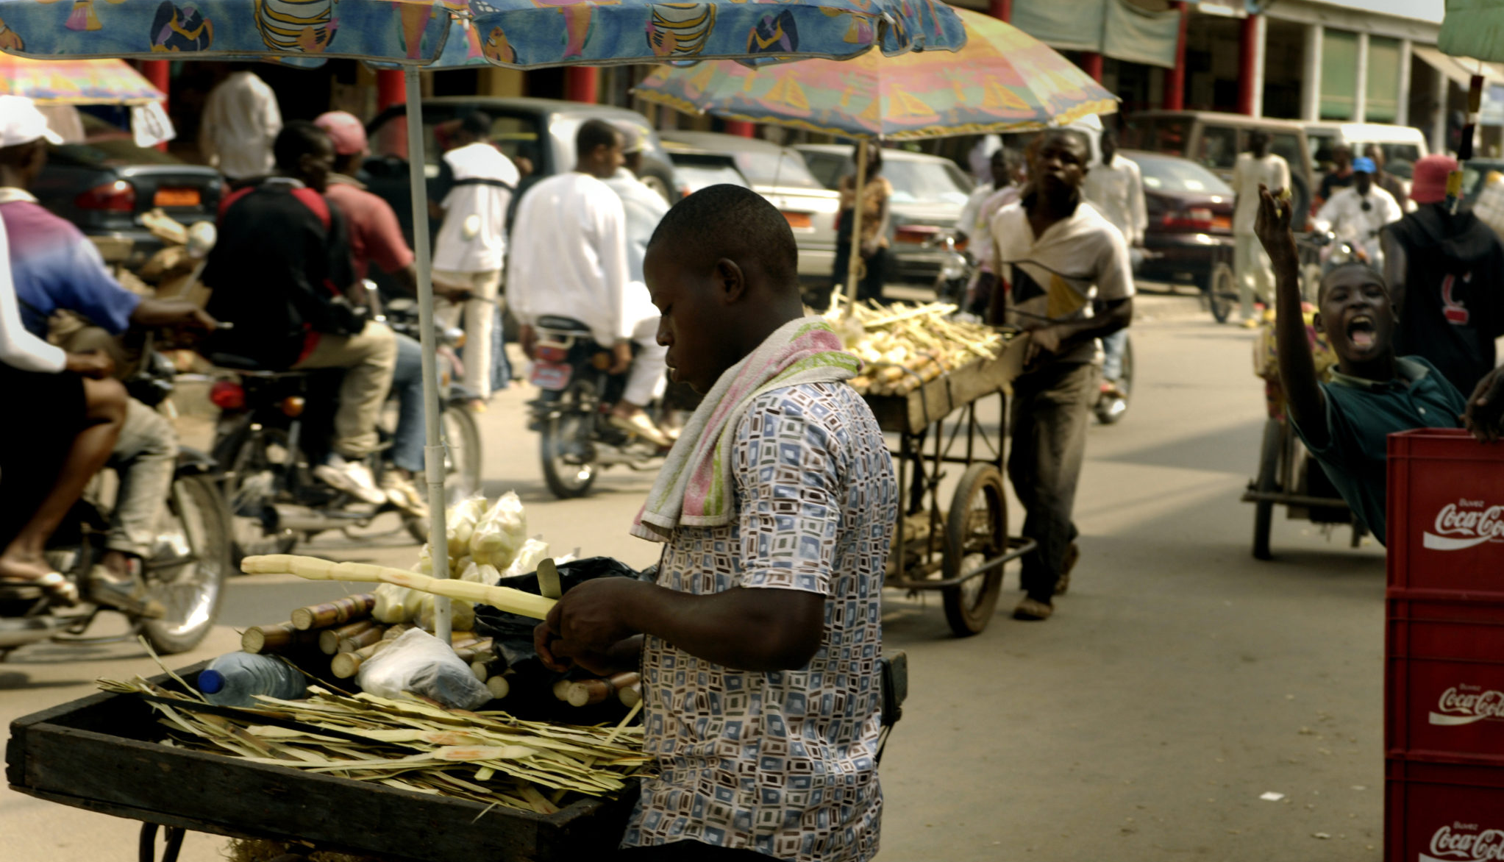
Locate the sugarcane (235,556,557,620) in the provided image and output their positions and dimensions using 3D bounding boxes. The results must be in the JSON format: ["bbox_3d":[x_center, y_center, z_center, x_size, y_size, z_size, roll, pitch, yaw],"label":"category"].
[{"bbox_3d":[-0.449,0.201,4.835,0.466,0.035,0.030,7,6,21],"label":"sugarcane"}]

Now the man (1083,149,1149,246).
[{"bbox_3d":[2.046,-0.961,21.400,0.520,1.400,0.650,3,5,25],"label":"man"}]

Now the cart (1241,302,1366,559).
[{"bbox_3d":[2.500,-0.010,15.300,1.000,1.060,1.400,4,4,10],"label":"cart"}]

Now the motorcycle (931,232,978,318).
[{"bbox_3d":[1.425,-0.721,23.395,0.740,1.080,1.950,4,5,18],"label":"motorcycle"}]

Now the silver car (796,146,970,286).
[{"bbox_3d":[1.147,-2.194,38.000,1.720,1.450,4.400,-1,5,-22],"label":"silver car"}]

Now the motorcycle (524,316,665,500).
[{"bbox_3d":[-0.400,-0.270,16.950,0.750,1.080,1.950,5,5,29],"label":"motorcycle"}]

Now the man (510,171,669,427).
[{"bbox_3d":[-0.693,-0.662,16.600,0.540,1.360,0.680,3,5,23],"label":"man"}]

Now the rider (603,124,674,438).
[{"bbox_3d":[-0.420,-0.680,17.000,0.550,1.420,0.750,4,5,28],"label":"rider"}]

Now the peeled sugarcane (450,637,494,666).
[{"bbox_3d":[-0.399,0.314,5.350,0.035,0.040,0.220,2,5,17],"label":"peeled sugarcane"}]

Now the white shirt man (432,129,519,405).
[{"bbox_3d":[-1.585,-0.970,21.500,0.500,1.700,0.380,4,5,18],"label":"white shirt man"}]

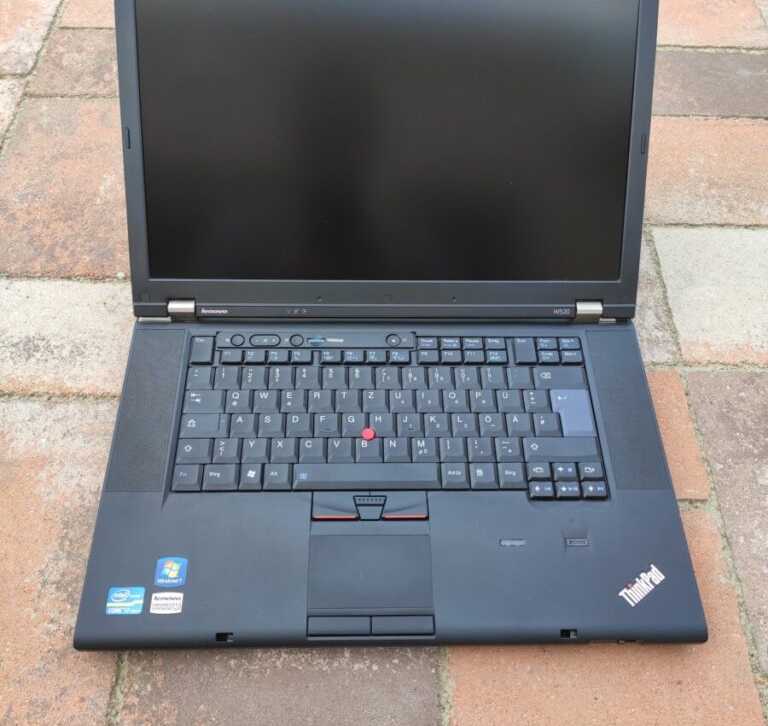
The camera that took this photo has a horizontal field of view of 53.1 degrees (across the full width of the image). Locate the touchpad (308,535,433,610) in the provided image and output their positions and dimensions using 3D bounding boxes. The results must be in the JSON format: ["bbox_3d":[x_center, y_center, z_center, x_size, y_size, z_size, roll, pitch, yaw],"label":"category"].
[{"bbox_3d":[-0.008,0.128,0.473,0.075,0.002,0.045,0,57,-2],"label":"touchpad"}]

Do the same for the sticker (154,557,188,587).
[{"bbox_3d":[-0.129,0.128,0.468,0.018,0.001,0.017,0,57,-2],"label":"sticker"}]

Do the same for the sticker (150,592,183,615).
[{"bbox_3d":[-0.129,0.143,0.458,0.018,0.001,0.011,0,57,-2],"label":"sticker"}]

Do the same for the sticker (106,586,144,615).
[{"bbox_3d":[-0.154,0.142,0.458,0.021,0.001,0.016,0,57,-2],"label":"sticker"}]

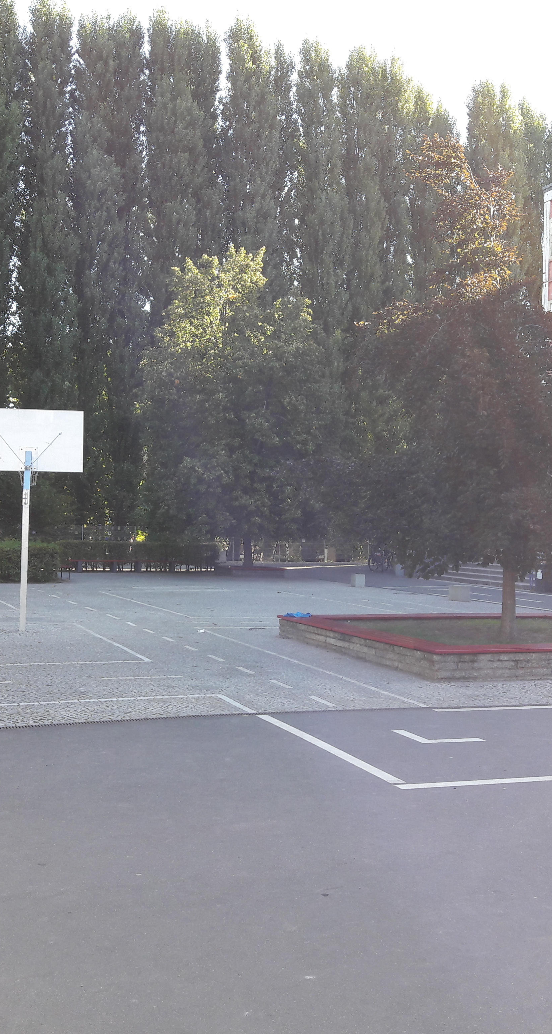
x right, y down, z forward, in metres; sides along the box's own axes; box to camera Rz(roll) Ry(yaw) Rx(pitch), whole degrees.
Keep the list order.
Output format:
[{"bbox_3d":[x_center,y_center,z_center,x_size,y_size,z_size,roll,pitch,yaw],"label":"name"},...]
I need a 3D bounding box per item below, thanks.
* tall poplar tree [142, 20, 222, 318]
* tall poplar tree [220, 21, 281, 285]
[{"bbox_3d":[-4.741,-12.183,58.582,4.210,28.680,4.000,1,0,-23],"label":"tall poplar tree"},{"bbox_3d":[-1.273,-12.237,60.082,3.470,28.890,3.600,1,0,-23],"label":"tall poplar tree"}]

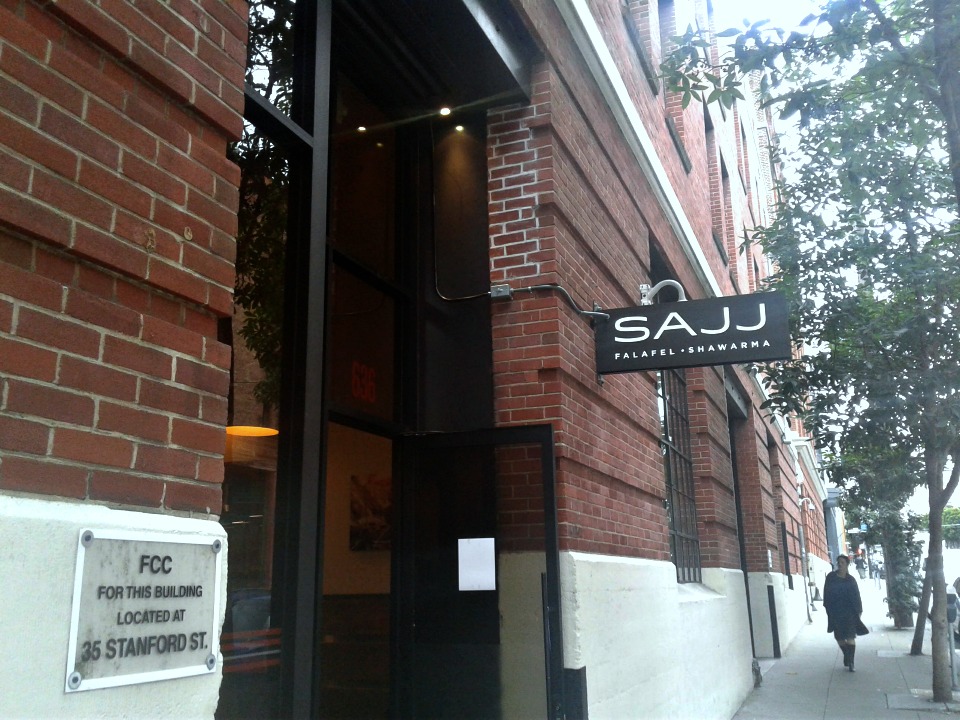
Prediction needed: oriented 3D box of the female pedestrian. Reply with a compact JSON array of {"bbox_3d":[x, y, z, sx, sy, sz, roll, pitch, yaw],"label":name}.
[{"bbox_3d":[5.329,3.658,13.352,0.620,1.630,0.480,-7,-15,21],"label":"female pedestrian"}]

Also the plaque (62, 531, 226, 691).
[{"bbox_3d":[-0.700,0.524,1.951,0.015,0.306,0.439,-7,-15,21],"label":"plaque"}]

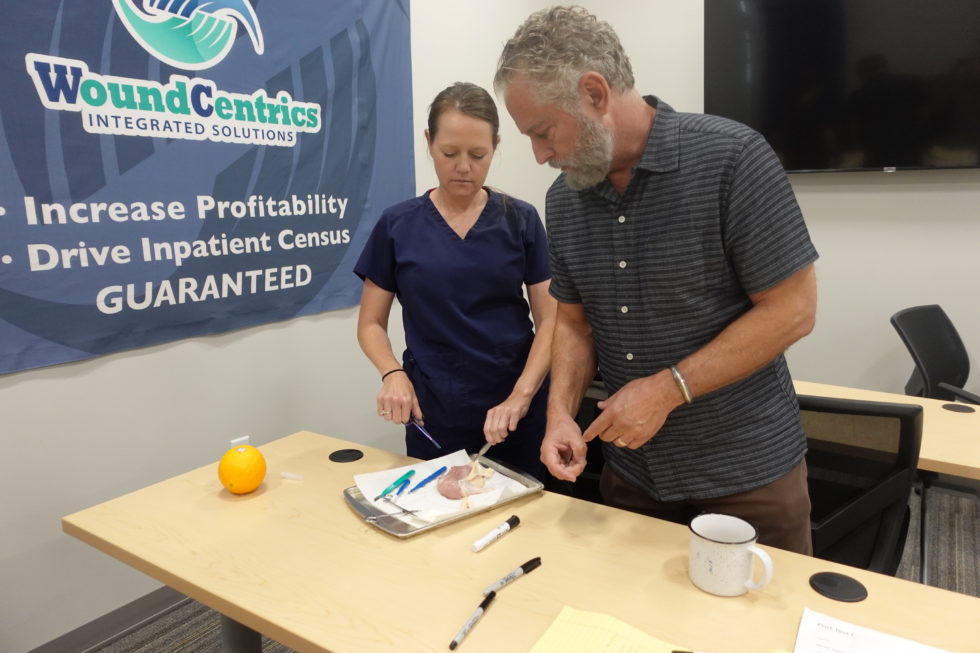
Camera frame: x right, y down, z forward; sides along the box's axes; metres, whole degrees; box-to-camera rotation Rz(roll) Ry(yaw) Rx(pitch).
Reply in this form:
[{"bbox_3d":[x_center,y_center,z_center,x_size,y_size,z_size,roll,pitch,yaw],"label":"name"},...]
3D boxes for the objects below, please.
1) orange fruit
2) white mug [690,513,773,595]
[{"bbox_3d":[-0.512,0.295,1.348,0.097,0.097,0.097,0,10,0],"label":"orange fruit"},{"bbox_3d":[0.373,0.358,1.010,0.129,0.087,0.098,10,14,44],"label":"white mug"}]

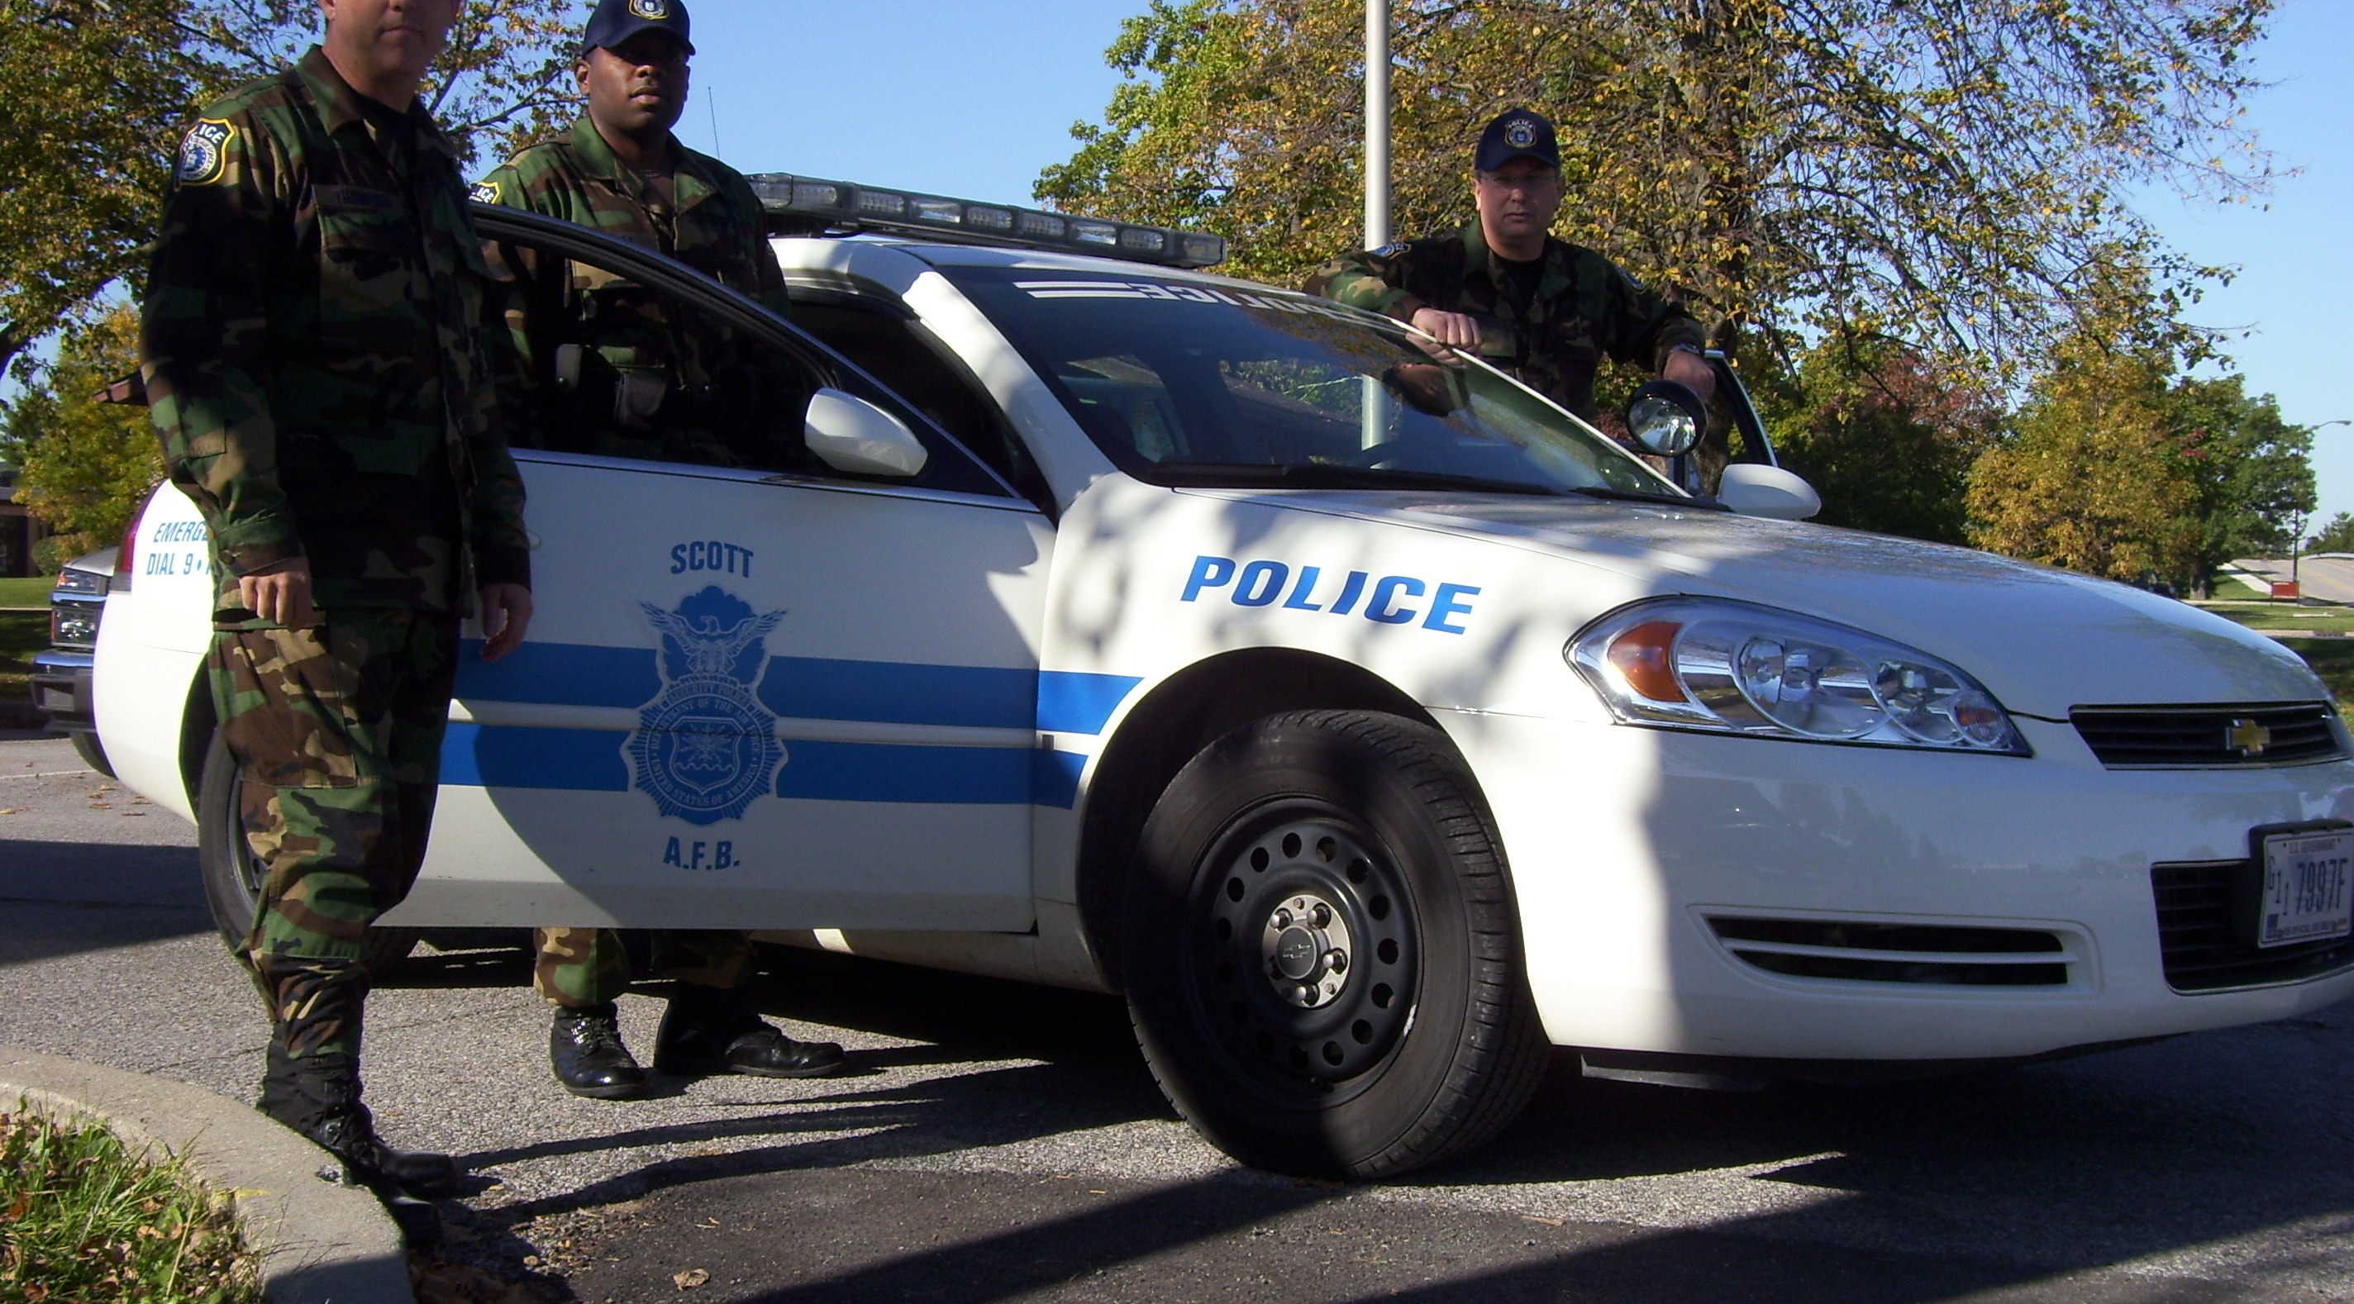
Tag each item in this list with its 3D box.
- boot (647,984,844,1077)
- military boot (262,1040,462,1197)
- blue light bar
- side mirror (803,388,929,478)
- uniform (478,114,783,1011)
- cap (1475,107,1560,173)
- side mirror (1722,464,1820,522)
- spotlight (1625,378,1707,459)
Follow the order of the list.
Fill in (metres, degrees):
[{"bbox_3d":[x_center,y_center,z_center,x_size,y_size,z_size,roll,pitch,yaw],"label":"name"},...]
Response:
[{"bbox_3d":[-0.739,0.646,5.298,0.310,0.160,0.115,0,1,5],"label":"boot"},{"bbox_3d":[-1.133,0.636,4.268,0.300,0.215,0.115,1,1,26],"label":"military boot"},{"bbox_3d":[-0.411,-0.839,6.140,0.290,0.080,1.200,2,1,44],"label":"blue light bar"},{"bbox_3d":[-0.465,-0.326,4.580,0.170,0.135,0.210,0,1,-2],"label":"side mirror"},{"bbox_3d":[-0.923,-0.150,5.150,0.510,1.480,0.340,0,1,-30],"label":"uniform"},{"bbox_3d":[0.721,-1.079,6.460,0.178,0.137,0.260,0,1,4],"label":"cap"},{"bbox_3d":[1.175,-0.308,6.070,0.210,0.135,0.160,0,1,0],"label":"side mirror"},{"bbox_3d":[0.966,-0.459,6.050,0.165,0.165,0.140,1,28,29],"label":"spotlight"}]

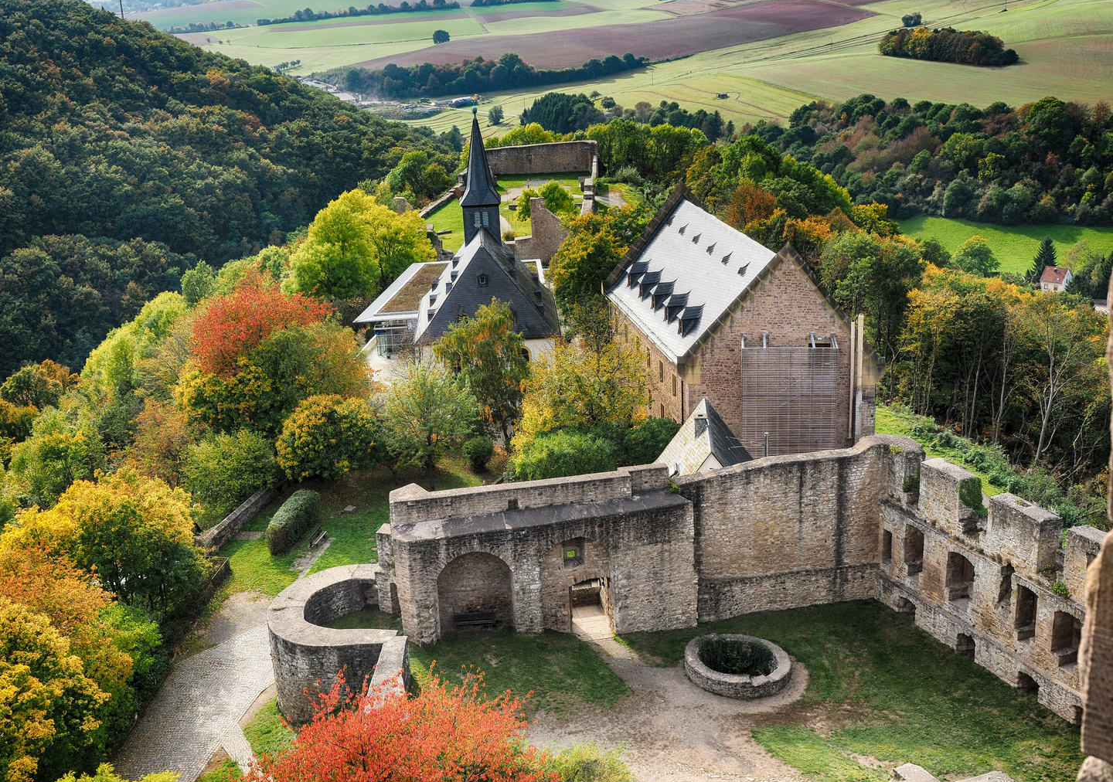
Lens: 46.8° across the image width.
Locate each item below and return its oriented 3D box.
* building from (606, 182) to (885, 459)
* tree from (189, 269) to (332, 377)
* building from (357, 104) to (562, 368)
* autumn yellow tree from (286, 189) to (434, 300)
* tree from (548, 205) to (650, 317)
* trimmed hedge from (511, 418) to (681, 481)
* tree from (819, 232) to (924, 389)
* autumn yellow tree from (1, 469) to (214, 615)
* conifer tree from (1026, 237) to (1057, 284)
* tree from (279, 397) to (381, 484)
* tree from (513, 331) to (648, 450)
[{"bbox_3d":[13.825,-6.200,106.520,14.960,16.910,27.670,-5,18,-8],"label":"building"},{"bbox_3d":[-20.836,-3.053,91.473,9.950,10.660,9.460,-3,20,0],"label":"tree"},{"bbox_3d":[-8.339,-13.400,110.439,17.100,20.400,21.000,-3,20,0],"label":"building"},{"bbox_3d":[-19.058,-13.153,125.464,14.460,12.440,12.500,-3,20,0],"label":"autumn yellow tree"},{"bbox_3d":[3.687,-10.307,110.316,9.140,11.140,8.680,-3,20,0],"label":"tree"},{"bbox_3d":[2.423,3.868,88.043,11.300,3.000,4.000,0,18,8],"label":"trimmed hedge"},{"bbox_3d":[23.481,-5.861,95.695,8.220,11.950,7.810,-3,20,0],"label":"tree"},{"bbox_3d":[-22.207,7.742,63.830,10.000,7.980,9.500,-3,20,0],"label":"autumn yellow tree"},{"bbox_3d":[152.892,-40.685,402.669,9.500,15.300,9.500,-2,18,0],"label":"conifer tree"},{"bbox_3d":[-15.468,3.422,86.617,6.900,5.800,6.900,-2,18,0],"label":"tree"},{"bbox_3d":[1.861,0.390,92.446,9.600,10.200,9.600,-2,18,0],"label":"tree"}]

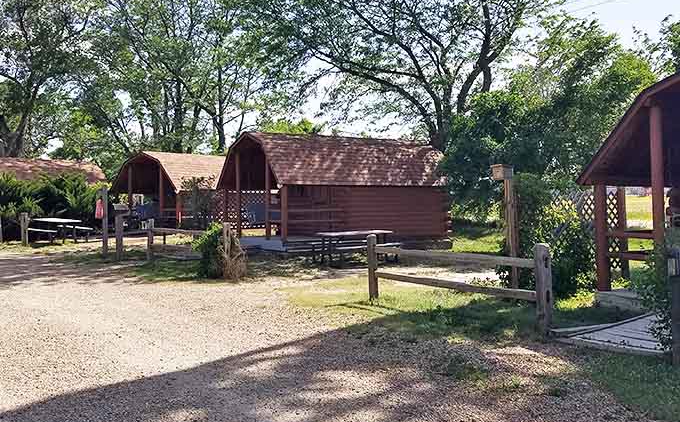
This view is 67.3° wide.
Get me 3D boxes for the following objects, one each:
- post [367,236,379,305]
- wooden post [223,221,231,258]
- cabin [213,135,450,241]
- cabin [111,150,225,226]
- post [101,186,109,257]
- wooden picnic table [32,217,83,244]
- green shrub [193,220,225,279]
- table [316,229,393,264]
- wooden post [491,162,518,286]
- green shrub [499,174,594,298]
[{"bbox_3d":[0.508,0.871,7.869,0.140,1.070,0.140,-1,1,0],"label":"post"},{"bbox_3d":[-2.649,0.789,11.917,0.150,1.080,0.150,-1,1,0],"label":"wooden post"},{"bbox_3d":[-0.191,-0.786,19.428,7.500,3.800,4.700,-2,1,-34],"label":"cabin"},{"bbox_3d":[-7.315,-0.995,27.384,4.700,3.800,7.400,0,1,34],"label":"cabin"},{"bbox_3d":[-6.644,0.300,14.407,0.170,1.950,0.170,-1,1,0],"label":"post"},{"bbox_3d":[-9.710,0.724,17.615,1.500,0.760,1.850,-2,1,-40],"label":"wooden picnic table"},{"bbox_3d":[-2.863,0.788,11.117,0.640,1.140,0.650,-1,1,0],"label":"green shrub"},{"bbox_3d":[0.430,0.908,13.321,1.900,0.760,1.500,-2,1,-35],"label":"table"},{"bbox_3d":[2.821,0.280,8.758,0.380,2.150,0.330,0,1,37],"label":"wooden post"},{"bbox_3d":[3.582,0.343,8.860,1.500,2.020,1.300,-1,1,0],"label":"green shrub"}]

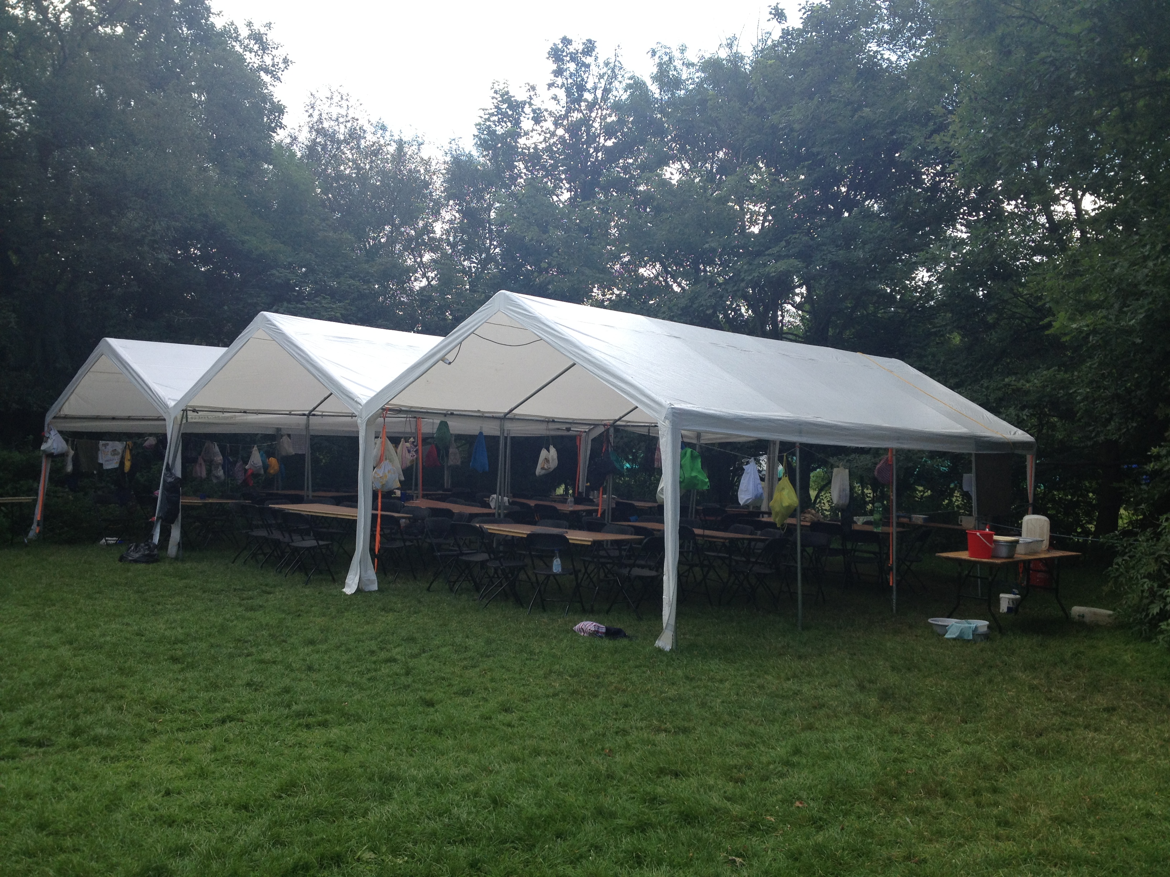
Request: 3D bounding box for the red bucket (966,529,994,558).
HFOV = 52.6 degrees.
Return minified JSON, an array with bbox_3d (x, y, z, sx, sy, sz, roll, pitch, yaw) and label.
[{"bbox_3d":[3.999,1.069,11.954,0.290,0.275,0.290,0,-2,37],"label":"red bucket"}]

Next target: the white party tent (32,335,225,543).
[{"bbox_3d":[-4.748,0.159,21.233,4.150,3.100,8.050,-1,-2,42],"label":"white party tent"}]

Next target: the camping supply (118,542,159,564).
[{"bbox_3d":[-5.686,1.422,15.104,0.500,0.260,0.420,2,-2,-20],"label":"camping supply"}]

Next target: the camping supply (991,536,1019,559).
[{"bbox_3d":[4.316,1.118,12.153,0.300,0.205,0.300,1,-2,0],"label":"camping supply"}]

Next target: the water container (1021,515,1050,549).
[{"bbox_3d":[5.018,1.035,13.156,0.290,0.400,0.220,0,-2,20],"label":"water container"}]

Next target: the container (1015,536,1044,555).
[{"bbox_3d":[4.822,1.172,12.852,0.300,0.140,0.360,3,-3,-44],"label":"container"}]

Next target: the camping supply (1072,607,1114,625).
[{"bbox_3d":[5.420,1.864,12.603,0.480,0.190,0.280,0,-2,24],"label":"camping supply"}]

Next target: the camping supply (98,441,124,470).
[{"bbox_3d":[-8.173,0.292,20.400,0.080,0.500,0.440,-1,-2,42],"label":"camping supply"}]

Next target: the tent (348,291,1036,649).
[{"bbox_3d":[1.849,0.272,14.185,4.150,3.100,8.050,-1,-2,41],"label":"tent"}]

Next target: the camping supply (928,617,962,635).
[{"bbox_3d":[3.491,1.822,11.452,0.340,0.140,0.340,1,-2,0],"label":"camping supply"}]

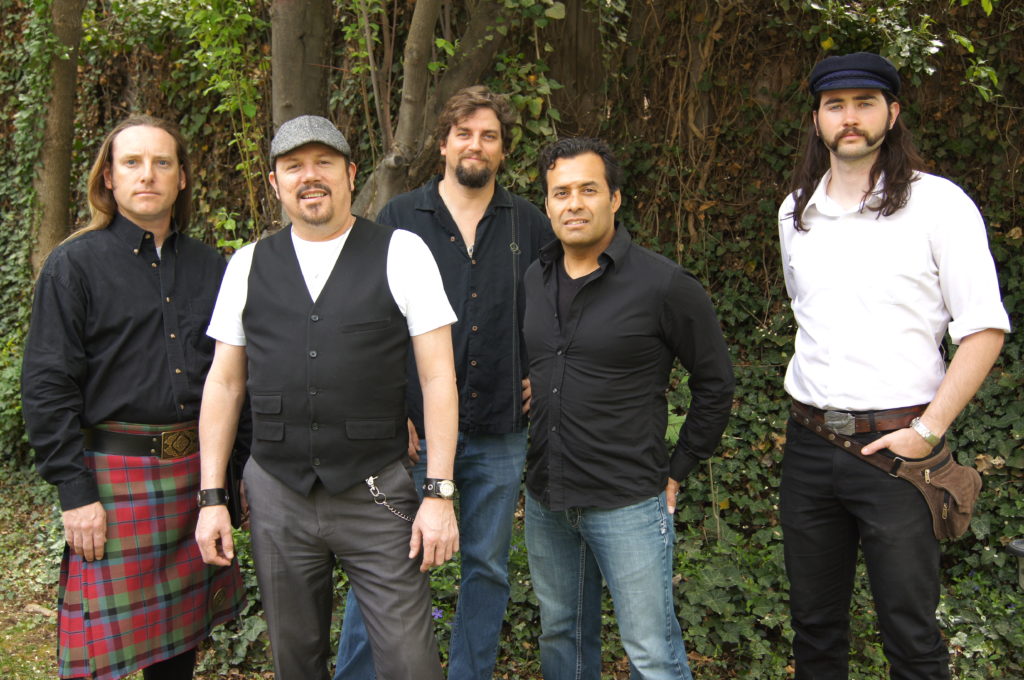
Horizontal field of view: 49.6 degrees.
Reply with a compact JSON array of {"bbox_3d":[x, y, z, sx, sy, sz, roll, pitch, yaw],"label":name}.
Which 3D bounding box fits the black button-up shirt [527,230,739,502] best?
[{"bbox_3d":[0.240,0.063,2.600,0.510,0.660,0.330,2,4,34],"label":"black button-up shirt"}]

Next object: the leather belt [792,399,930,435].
[{"bbox_3d":[0.832,0.178,2.600,0.360,0.075,0.260,2,3,30],"label":"leather belt"}]

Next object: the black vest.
[{"bbox_3d":[-0.416,0.032,2.470,0.390,0.610,0.300,0,5,4],"label":"black vest"}]

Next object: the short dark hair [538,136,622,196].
[{"bbox_3d":[0.162,-0.408,2.630,0.185,0.155,0.205,-4,3,15],"label":"short dark hair"}]

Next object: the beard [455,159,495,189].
[{"bbox_3d":[-0.090,-0.401,2.670,0.098,0.075,0.070,-1,5,-6],"label":"beard"}]

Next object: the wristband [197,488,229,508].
[{"bbox_3d":[-0.660,0.348,2.440,0.067,0.042,0.060,1,5,10],"label":"wristband"}]

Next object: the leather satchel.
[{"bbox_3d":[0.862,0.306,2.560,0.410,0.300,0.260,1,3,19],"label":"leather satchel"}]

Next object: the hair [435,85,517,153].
[{"bbox_3d":[-0.093,-0.556,2.830,0.205,0.185,0.220,0,3,-2],"label":"hair"}]

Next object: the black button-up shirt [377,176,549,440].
[{"bbox_3d":[-0.109,-0.088,2.850,0.520,0.645,0.300,0,3,-2],"label":"black button-up shirt"}]

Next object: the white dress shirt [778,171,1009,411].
[{"bbox_3d":[0.861,-0.115,2.520,0.490,0.550,0.310,3,6,35],"label":"white dress shirt"}]

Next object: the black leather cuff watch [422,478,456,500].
[{"bbox_3d":[-0.159,0.327,2.430,0.072,0.042,0.062,-3,6,-28],"label":"black leather cuff watch"}]

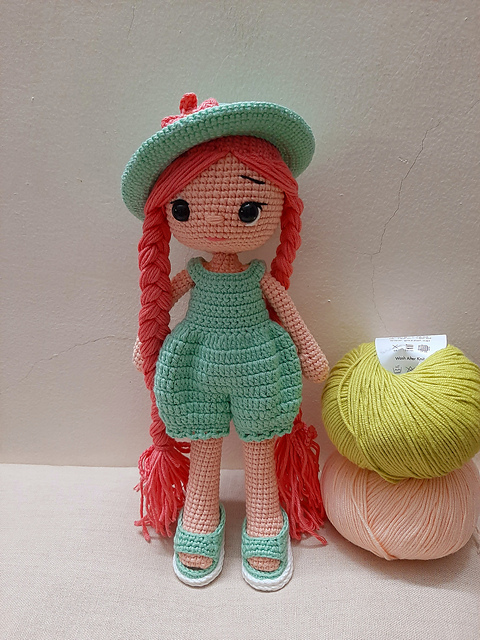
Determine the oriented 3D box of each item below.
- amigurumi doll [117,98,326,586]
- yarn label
[{"bbox_3d":[-0.008,0.009,0.300,0.122,0.275,0.098,-1,9,5],"label":"amigurumi doll"},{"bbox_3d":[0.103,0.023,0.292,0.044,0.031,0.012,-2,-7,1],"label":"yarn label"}]

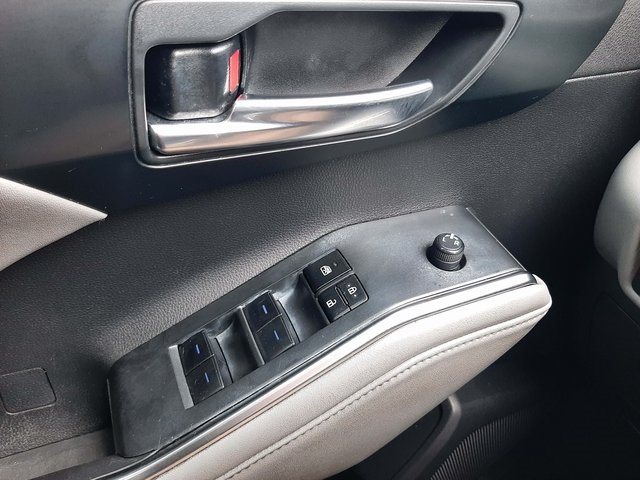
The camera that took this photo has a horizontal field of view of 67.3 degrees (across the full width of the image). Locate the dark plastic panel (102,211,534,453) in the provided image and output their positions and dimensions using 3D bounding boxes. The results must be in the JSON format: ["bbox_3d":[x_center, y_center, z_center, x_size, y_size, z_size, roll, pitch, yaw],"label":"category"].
[{"bbox_3d":[-0.008,0.048,0.311,0.287,0.043,0.073,-24,53,-9],"label":"dark plastic panel"}]

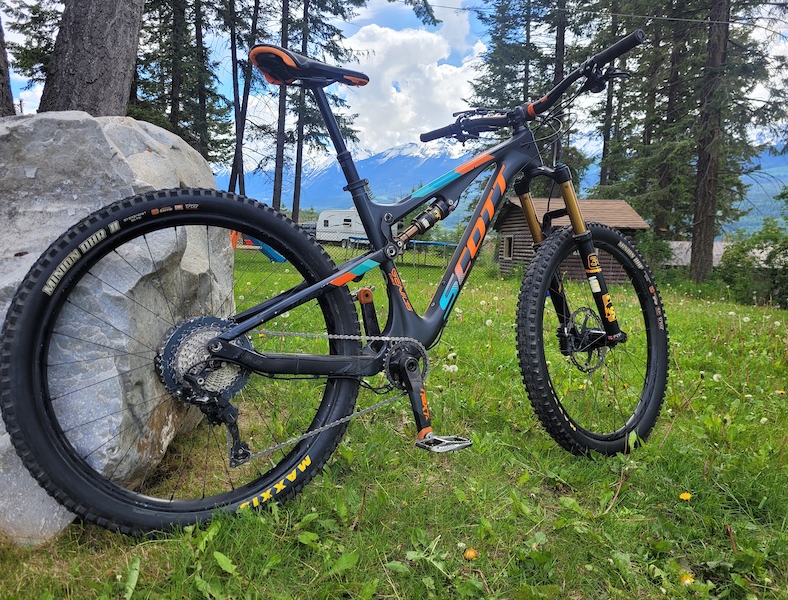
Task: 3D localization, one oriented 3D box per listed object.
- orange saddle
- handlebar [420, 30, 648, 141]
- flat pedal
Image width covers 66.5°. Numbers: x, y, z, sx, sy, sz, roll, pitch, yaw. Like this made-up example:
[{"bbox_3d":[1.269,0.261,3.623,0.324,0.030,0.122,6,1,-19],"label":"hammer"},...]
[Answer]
[{"bbox_3d":[-0.190,-0.528,1.387,0.285,0.068,0.140,-1,-1,-28],"label":"orange saddle"},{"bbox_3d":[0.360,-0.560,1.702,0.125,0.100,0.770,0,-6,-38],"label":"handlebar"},{"bbox_3d":[0.113,0.320,1.347,0.108,0.025,0.100,-1,-1,-28],"label":"flat pedal"}]

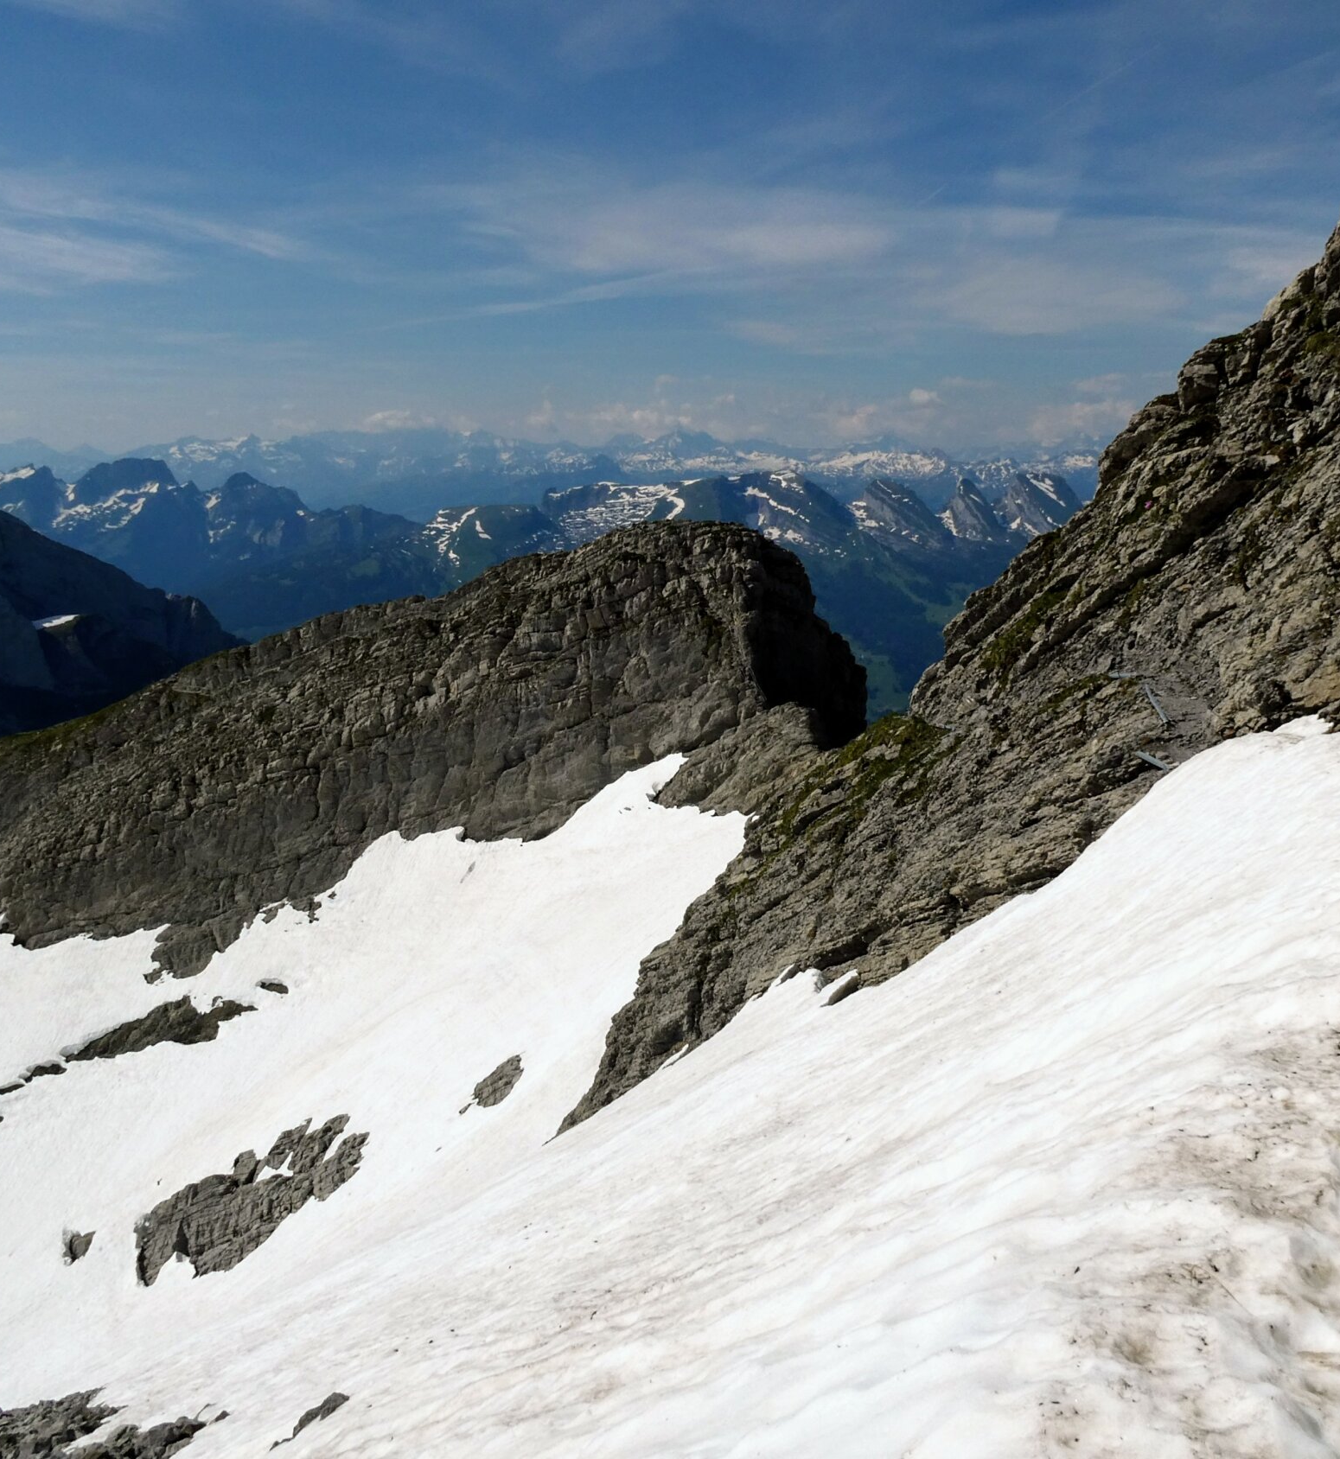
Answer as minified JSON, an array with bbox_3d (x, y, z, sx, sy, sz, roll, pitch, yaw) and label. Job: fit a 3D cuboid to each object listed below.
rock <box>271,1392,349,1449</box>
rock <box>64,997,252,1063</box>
[{"bbox_3d":[-2.665,5.132,10.000,0.530,0.320,0.280,-2,11,-10],"label":"rock"},{"bbox_3d":[-27.340,16.104,72.000,9.200,2.600,3.600,-6,13,-27],"label":"rock"}]

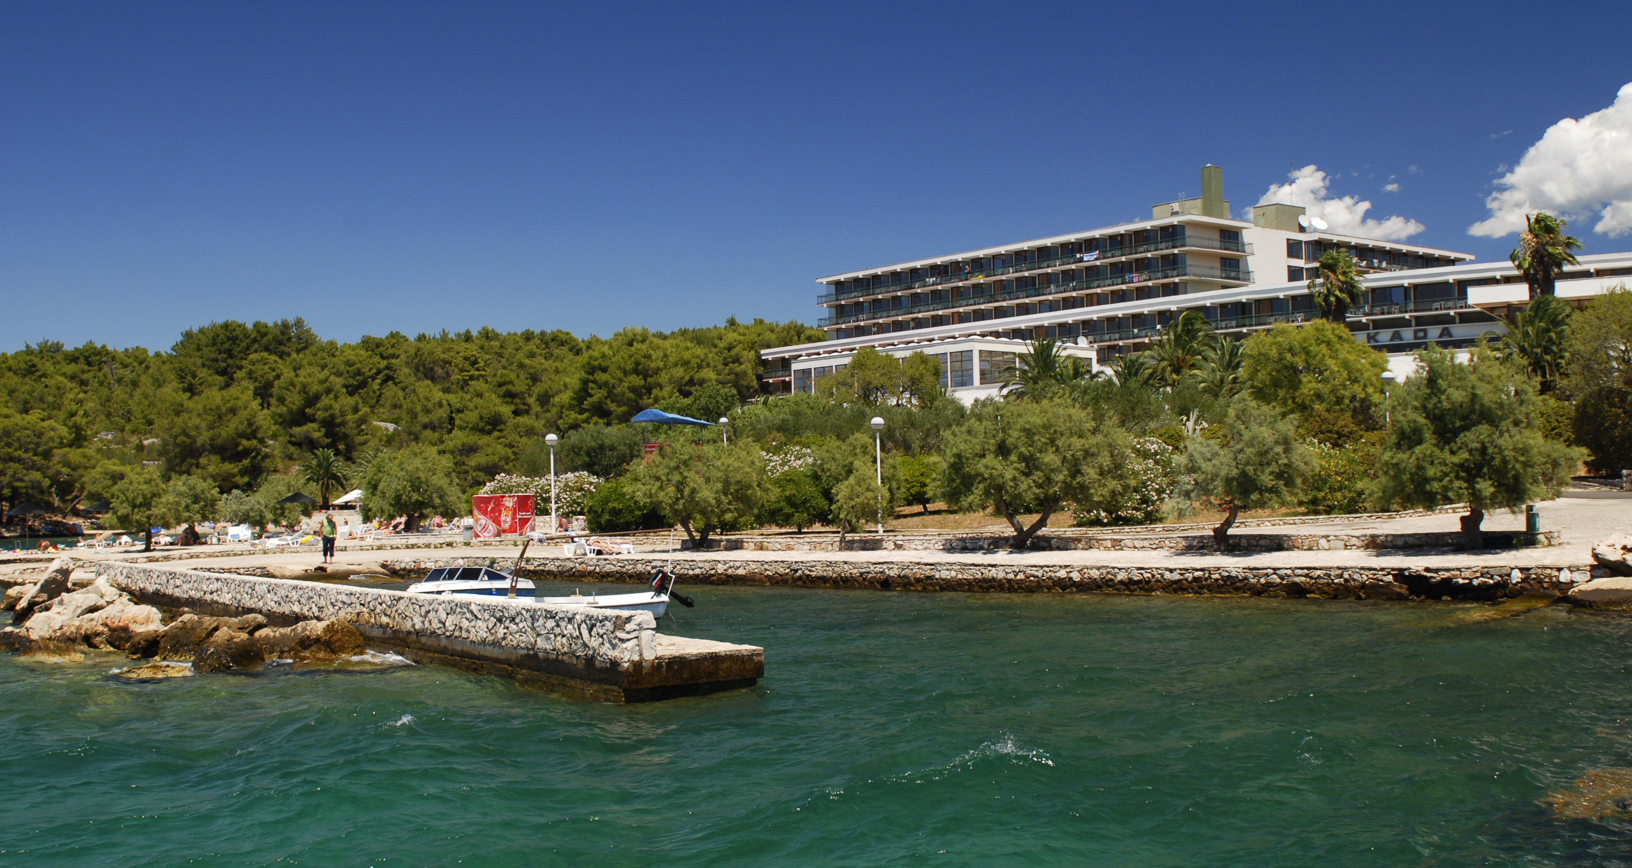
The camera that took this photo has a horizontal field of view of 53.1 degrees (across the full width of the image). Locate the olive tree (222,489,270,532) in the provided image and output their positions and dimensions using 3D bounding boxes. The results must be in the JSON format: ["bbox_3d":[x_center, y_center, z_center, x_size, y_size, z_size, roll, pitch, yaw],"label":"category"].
[{"bbox_3d":[-28.573,3.934,82.000,2.500,2.400,2.400,-1,-2,0],"label":"olive tree"}]

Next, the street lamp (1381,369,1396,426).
[{"bbox_3d":[21.029,-0.295,60.000,0.470,4.000,0.470,-2,-2,19],"label":"street lamp"}]

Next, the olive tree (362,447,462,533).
[{"bbox_3d":[-18.955,2.536,76.500,4.720,4.120,4.480,-1,-2,-14],"label":"olive tree"}]

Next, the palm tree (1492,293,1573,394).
[{"bbox_3d":[42.580,-5.221,97.000,4.800,6.200,4.800,-1,-2,0],"label":"palm tree"}]

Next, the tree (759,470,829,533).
[{"bbox_3d":[-0.840,2.721,65.200,2.800,2.500,2.700,-1,-2,0],"label":"tree"}]

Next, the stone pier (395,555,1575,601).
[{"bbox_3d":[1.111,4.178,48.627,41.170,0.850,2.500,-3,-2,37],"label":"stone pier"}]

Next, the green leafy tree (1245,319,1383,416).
[{"bbox_3d":[26.174,-3.086,86.000,7.500,5.900,7.000,-1,-2,0],"label":"green leafy tree"}]

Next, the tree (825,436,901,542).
[{"bbox_3d":[1.604,2.042,56.300,2.640,3.780,2.460,-2,-2,2],"label":"tree"}]

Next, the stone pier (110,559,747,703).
[{"bbox_3d":[-10.408,3.830,35.800,2.600,1.400,27.000,0,-2,-39],"label":"stone pier"}]

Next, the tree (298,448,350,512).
[{"bbox_3d":[-30.045,2.847,100.000,3.200,3.980,3.200,-1,-2,-17],"label":"tree"}]

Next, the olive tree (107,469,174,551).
[{"bbox_3d":[-29.132,3.261,70.500,2.860,3.550,2.750,-1,-2,-22],"label":"olive tree"}]

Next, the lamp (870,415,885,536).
[{"bbox_3d":[2.191,1.441,56.500,0.470,4.060,0.470,-2,-2,2],"label":"lamp"}]

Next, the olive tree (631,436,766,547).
[{"bbox_3d":[-4.497,2.202,62.300,5.100,4.300,4.700,-1,-2,0],"label":"olive tree"}]

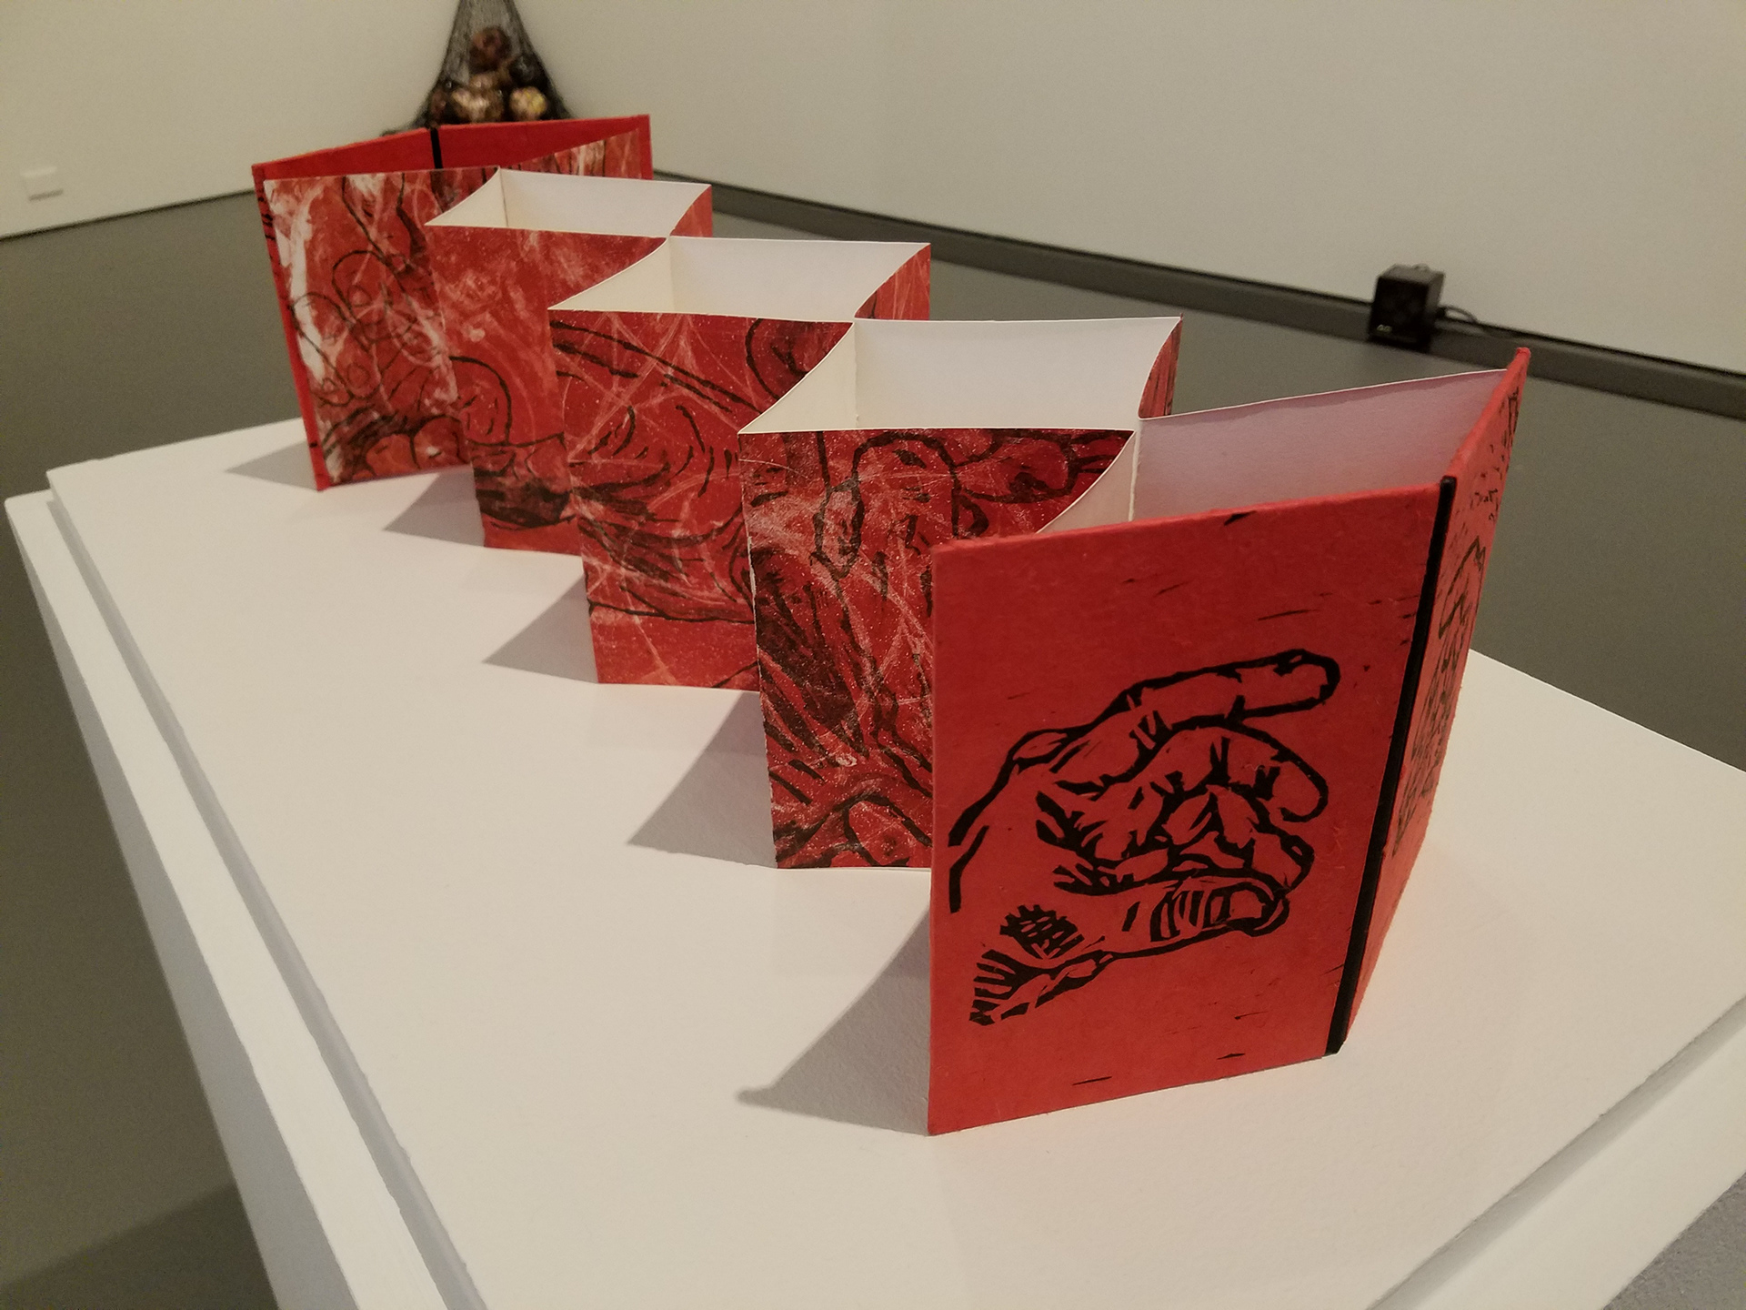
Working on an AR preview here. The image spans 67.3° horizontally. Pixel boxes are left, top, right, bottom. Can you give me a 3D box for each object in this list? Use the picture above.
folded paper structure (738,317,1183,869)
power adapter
[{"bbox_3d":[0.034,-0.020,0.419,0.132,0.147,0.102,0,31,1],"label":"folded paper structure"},{"bbox_3d":[1.457,-0.949,3.578,0.136,0.167,0.132,24,38,35],"label":"power adapter"}]

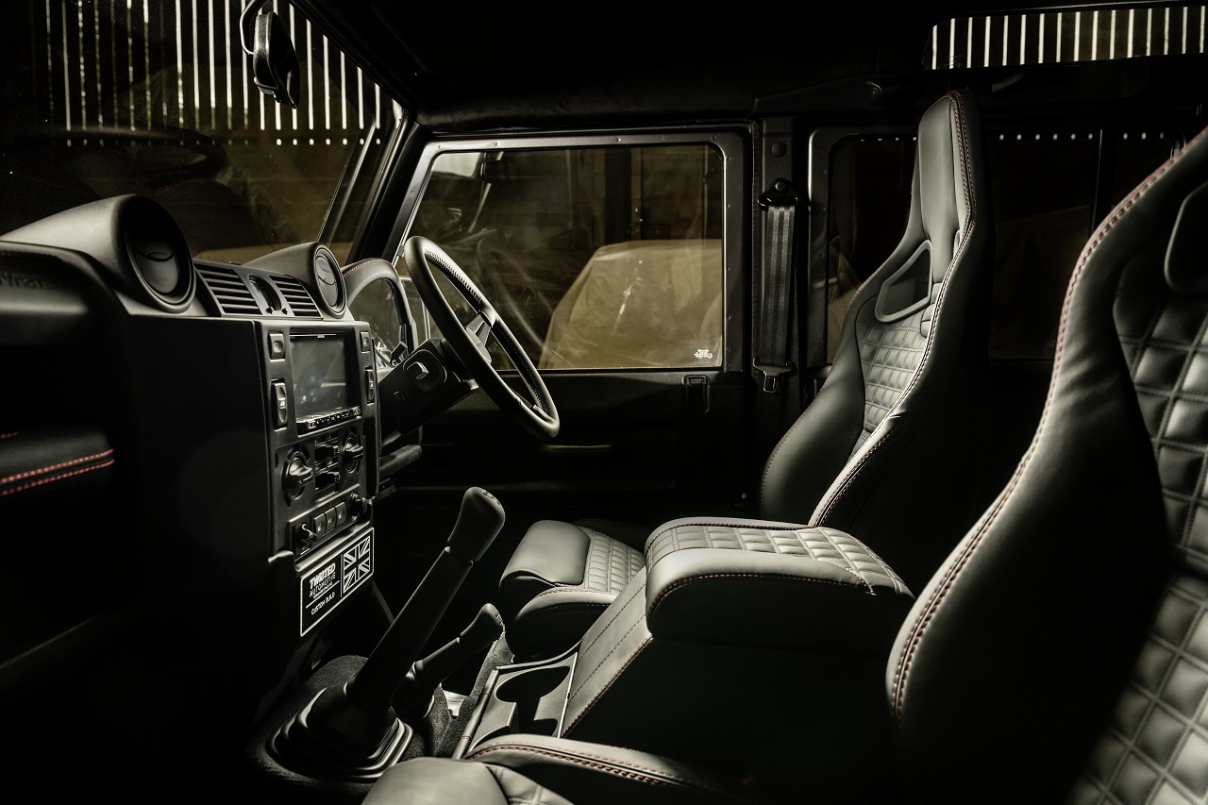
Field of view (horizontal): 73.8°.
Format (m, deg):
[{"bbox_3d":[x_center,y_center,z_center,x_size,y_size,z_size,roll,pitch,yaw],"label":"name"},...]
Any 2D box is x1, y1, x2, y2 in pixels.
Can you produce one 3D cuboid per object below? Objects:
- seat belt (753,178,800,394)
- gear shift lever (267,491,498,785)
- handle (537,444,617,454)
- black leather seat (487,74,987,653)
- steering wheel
[{"bbox_3d":[0.321,-0.215,1.490,0.083,0.400,0.055,-1,5,4],"label":"seat belt"},{"bbox_3d":[-0.225,0.242,0.876,0.240,0.280,0.140,-1,5,4],"label":"gear shift lever"},{"bbox_3d":[-0.055,0.089,1.530,0.147,0.025,0.040,-1,5,4],"label":"handle"},{"bbox_3d":[0.207,-0.074,1.226,0.697,0.795,0.510,-1,5,4],"label":"black leather seat"},{"bbox_3d":[-0.197,-0.087,1.240,0.085,0.370,0.370,-34,2,6],"label":"steering wheel"}]

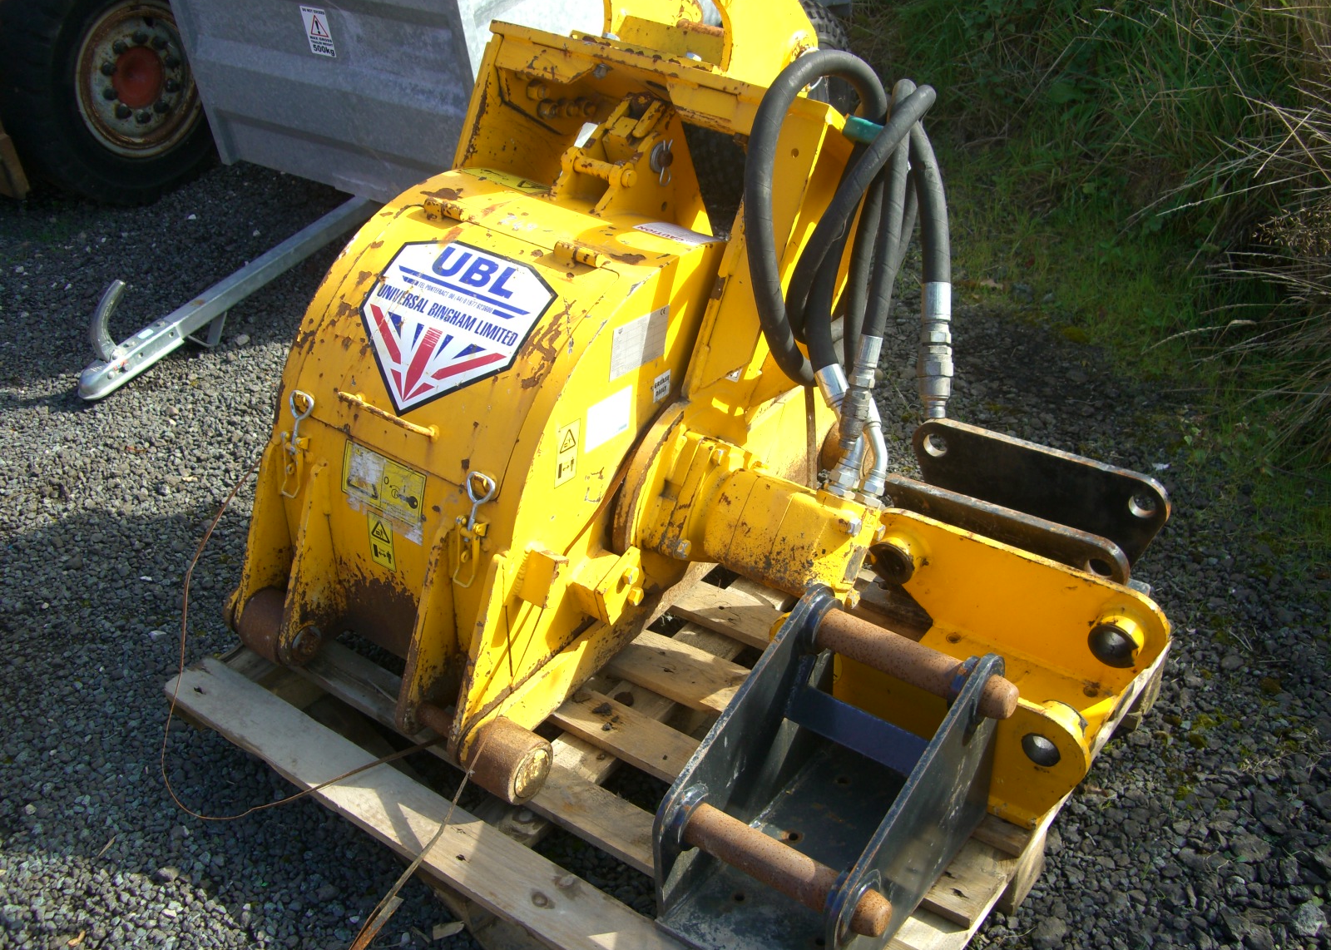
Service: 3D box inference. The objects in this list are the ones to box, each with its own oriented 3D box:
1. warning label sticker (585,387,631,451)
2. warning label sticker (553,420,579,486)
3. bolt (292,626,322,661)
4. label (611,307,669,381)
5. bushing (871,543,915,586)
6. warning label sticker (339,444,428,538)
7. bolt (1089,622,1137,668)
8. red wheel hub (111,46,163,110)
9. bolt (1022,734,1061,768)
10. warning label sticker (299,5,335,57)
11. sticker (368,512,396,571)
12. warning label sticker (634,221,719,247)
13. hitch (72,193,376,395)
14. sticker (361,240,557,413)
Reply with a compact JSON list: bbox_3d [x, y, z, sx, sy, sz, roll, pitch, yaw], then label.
[{"bbox_3d":[-0.078,-0.077,2.023,0.004,0.069,0.096,22,32,30],"label":"warning label sticker"},{"bbox_3d":[-0.132,-0.030,1.968,0.004,0.086,0.045,22,32,30],"label":"warning label sticker"},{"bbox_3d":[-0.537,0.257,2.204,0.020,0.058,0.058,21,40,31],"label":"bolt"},{"bbox_3d":[-0.035,-0.182,2.027,0.002,0.077,0.123,23,32,31],"label":"label"},{"bbox_3d":[0.334,0.121,2.100,0.068,0.068,0.035,19,40,34],"label":"bushing"},{"bbox_3d":[-0.398,0.017,2.058,0.160,0.088,0.005,22,23,30],"label":"warning label sticker"},{"bbox_3d":[0.655,0.241,2.119,0.068,0.068,0.040,20,38,28],"label":"bolt"},{"bbox_3d":[-1.508,-1.129,4.140,0.065,0.177,0.177,20,38,29],"label":"red wheel hub"},{"bbox_3d":[0.475,0.344,1.837,0.050,0.050,0.025,21,40,31],"label":"bolt"},{"bbox_3d":[-0.843,-1.076,3.546,0.080,0.119,0.002,19,46,27],"label":"warning label sticker"},{"bbox_3d":[-0.413,0.098,2.132,0.047,0.090,0.003,23,39,31],"label":"sticker"},{"bbox_3d":[0.019,-0.349,2.107,0.109,0.005,0.068,22,30,30],"label":"warning label sticker"},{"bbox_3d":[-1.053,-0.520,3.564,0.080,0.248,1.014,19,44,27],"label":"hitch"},{"bbox_3d":[-0.313,-0.203,2.055,0.298,0.027,0.268,23,80,31],"label":"sticker"}]

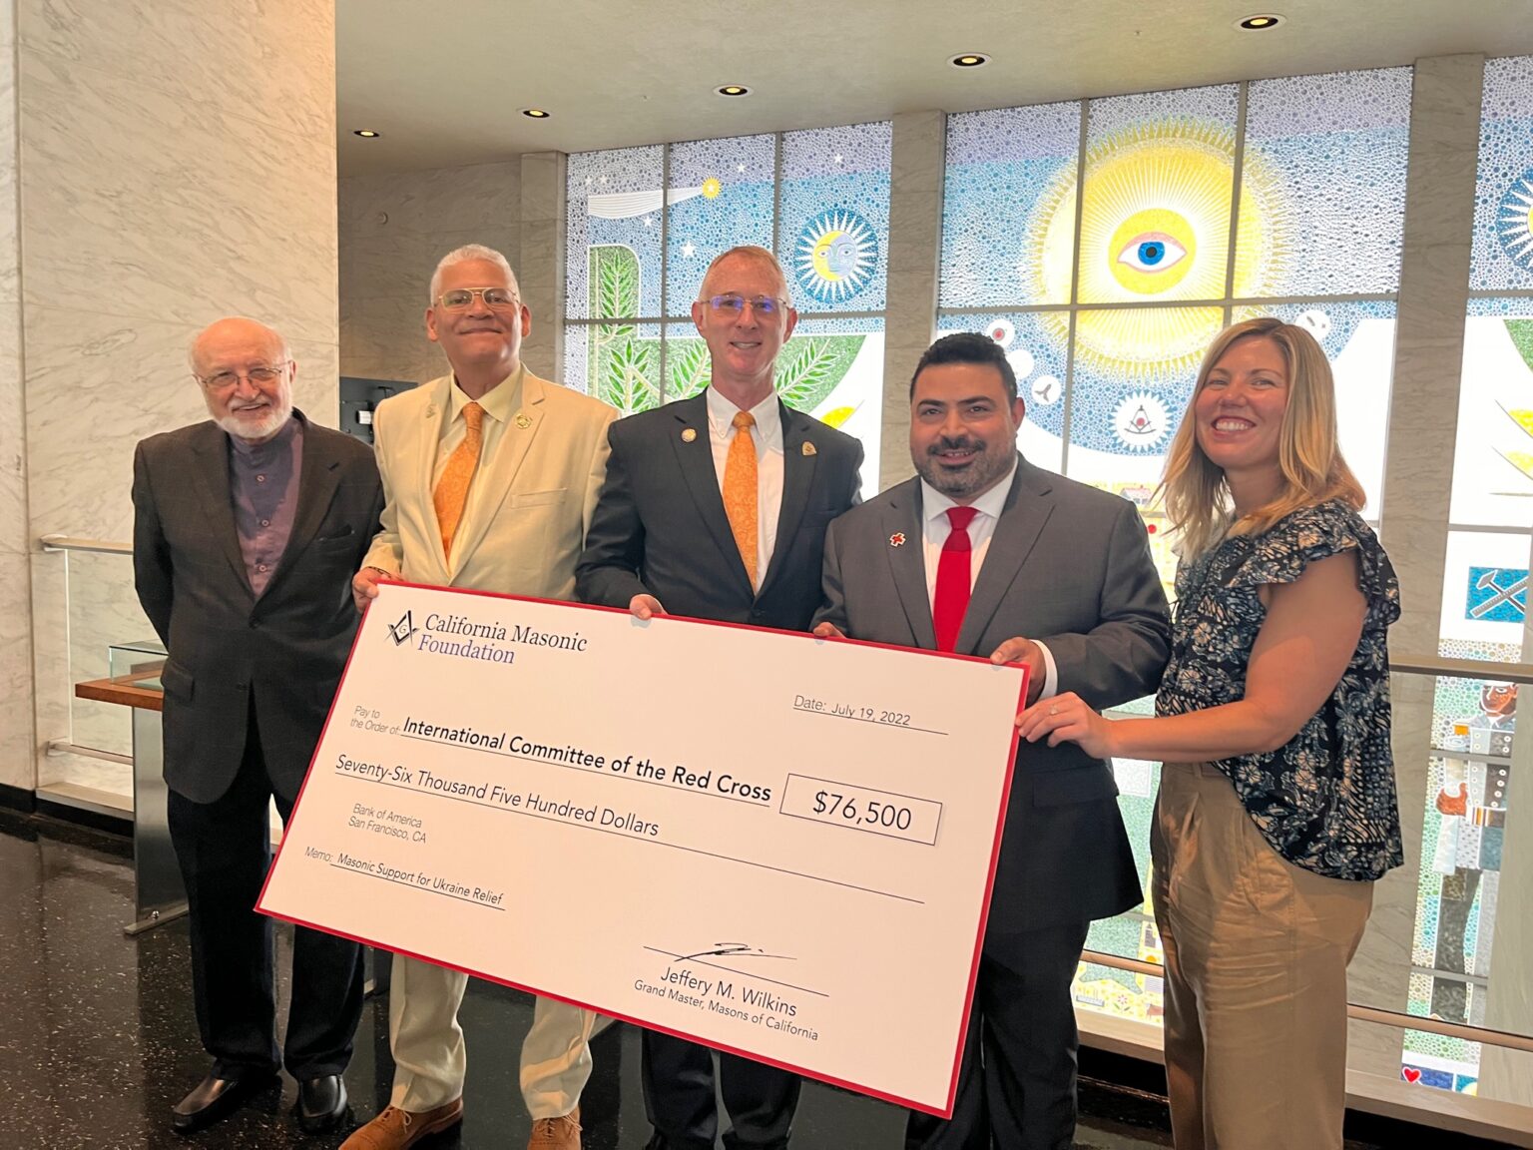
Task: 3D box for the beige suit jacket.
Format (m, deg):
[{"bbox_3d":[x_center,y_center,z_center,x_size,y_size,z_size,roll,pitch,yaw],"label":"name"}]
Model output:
[{"bbox_3d":[-0.513,-0.019,2.223,0.510,0.750,0.340,2,5,9],"label":"beige suit jacket"}]

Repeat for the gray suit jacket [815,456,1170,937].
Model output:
[{"bbox_3d":[0.353,0.185,1.810,0.560,0.740,0.370,4,6,24],"label":"gray suit jacket"}]

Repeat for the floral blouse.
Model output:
[{"bbox_3d":[0.735,0.161,1.650,0.310,0.550,0.410,-1,6,-24],"label":"floral blouse"}]

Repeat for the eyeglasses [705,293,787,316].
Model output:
[{"bbox_3d":[-0.039,-0.490,2.090,0.140,0.042,0.140,1,5,-2],"label":"eyeglasses"}]

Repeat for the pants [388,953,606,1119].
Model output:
[{"bbox_3d":[-0.542,0.605,2.320,0.430,1.000,0.300,2,5,8],"label":"pants"}]

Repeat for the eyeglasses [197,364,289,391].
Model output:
[{"bbox_3d":[-0.999,-0.379,2.200,0.142,0.042,0.140,-9,17,-20],"label":"eyeglasses"}]

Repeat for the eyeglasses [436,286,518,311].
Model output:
[{"bbox_3d":[-0.532,-0.508,2.130,0.140,0.045,0.140,1,5,-10],"label":"eyeglasses"}]

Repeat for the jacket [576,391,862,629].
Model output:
[{"bbox_3d":[-0.081,0.046,2.127,0.540,0.750,0.360,1,5,-4],"label":"jacket"}]

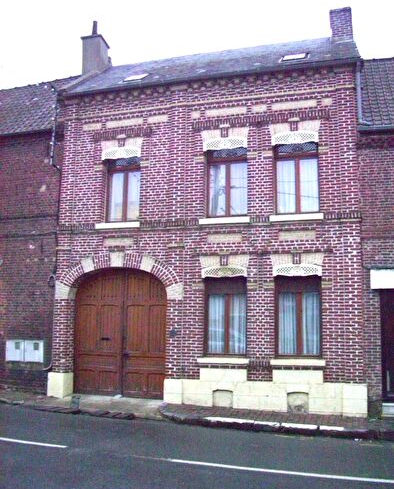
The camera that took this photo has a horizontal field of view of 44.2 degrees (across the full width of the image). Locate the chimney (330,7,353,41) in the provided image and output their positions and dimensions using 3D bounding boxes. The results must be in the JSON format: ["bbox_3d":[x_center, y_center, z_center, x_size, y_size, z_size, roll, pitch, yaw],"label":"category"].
[{"bbox_3d":[3.868,-5.691,13.019,0.528,0.949,0.665,-2,-8,16],"label":"chimney"}]

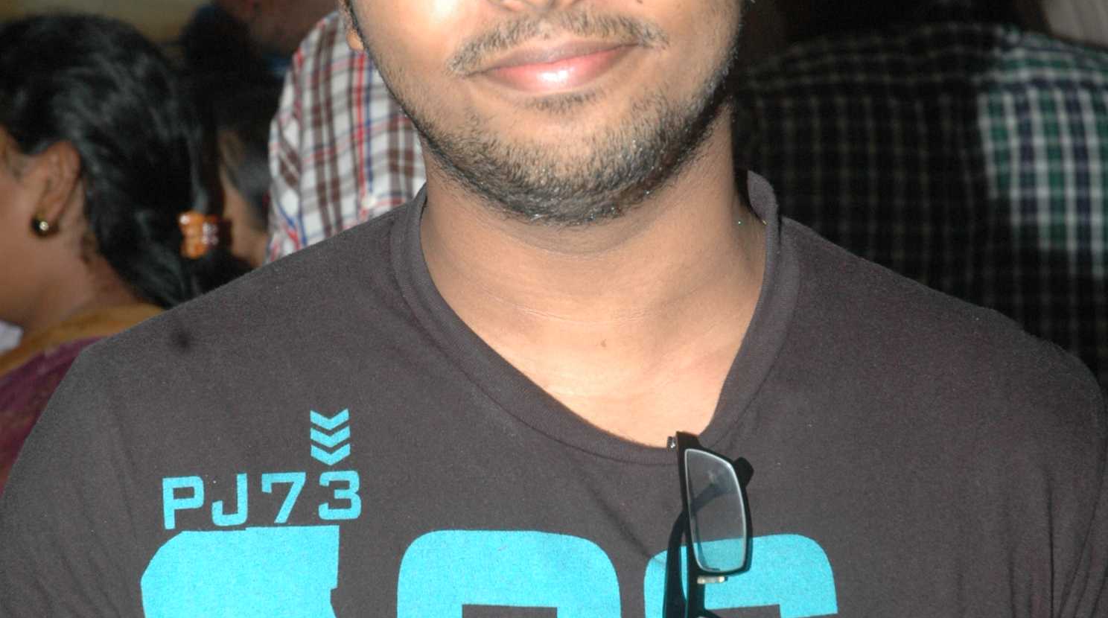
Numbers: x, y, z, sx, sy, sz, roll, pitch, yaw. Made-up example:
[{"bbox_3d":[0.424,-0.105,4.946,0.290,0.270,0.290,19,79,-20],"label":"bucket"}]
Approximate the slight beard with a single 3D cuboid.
[{"bbox_3d":[0.001,-0.076,1.360,0.138,0.087,0.090,-9,2,4],"label":"slight beard"}]

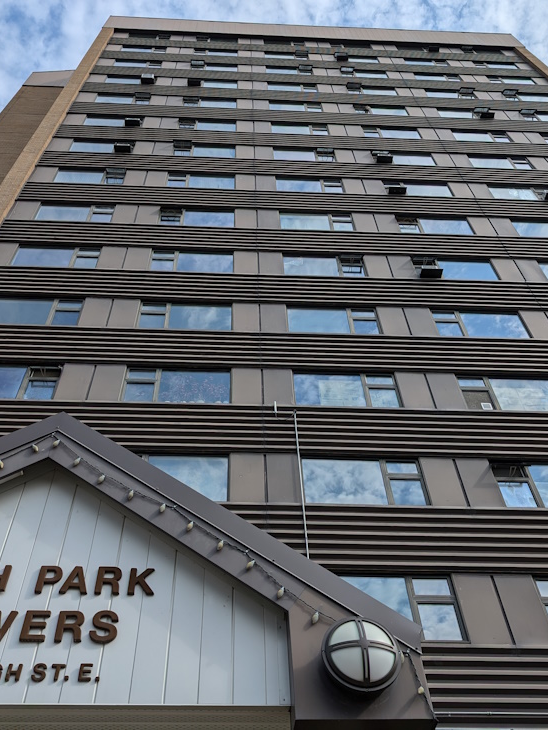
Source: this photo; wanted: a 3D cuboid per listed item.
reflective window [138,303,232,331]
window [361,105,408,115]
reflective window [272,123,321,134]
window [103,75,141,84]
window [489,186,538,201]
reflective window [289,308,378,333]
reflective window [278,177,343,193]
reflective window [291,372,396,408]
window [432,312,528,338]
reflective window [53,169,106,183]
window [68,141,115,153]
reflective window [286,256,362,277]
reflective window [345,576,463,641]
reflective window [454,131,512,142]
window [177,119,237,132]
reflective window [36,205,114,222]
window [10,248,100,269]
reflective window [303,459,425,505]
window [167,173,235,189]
[{"bbox_3d":[-2.191,-1.207,16.840,2.290,1.130,0.100,1,-51,-4],"label":"reflective window"},{"bbox_3d":[4.736,-11.017,29.357,2.218,1.162,0.120,1,-51,-4],"label":"window"},{"bbox_3d":[1.078,-9.621,27.554,2.330,1.130,0.100,1,-51,-4],"label":"reflective window"},{"bbox_3d":[-6.955,-13.137,30.979,1.600,1.130,0.120,1,-51,-4],"label":"window"},{"bbox_3d":[8.333,-5.994,23.478,1.600,1.130,0.120,1,-51,-4],"label":"window"},{"bbox_3d":[1.463,-1.067,16.519,2.290,1.150,0.120,1,-51,-4],"label":"reflective window"},{"bbox_3d":[1.195,-6.004,22.623,2.250,1.150,0.120,1,-51,-4],"label":"reflective window"},{"bbox_3d":[1.562,0.546,14.794,2.300,1.130,0.120,1,-51,-4],"label":"reflective window"},{"bbox_3d":[5.219,-1.031,17.036,2.323,1.162,0.120,1,-51,-4],"label":"window"},{"bbox_3d":[-6.477,-6.266,22.460,1.584,1.162,0.120,1,-51,-4],"label":"reflective window"},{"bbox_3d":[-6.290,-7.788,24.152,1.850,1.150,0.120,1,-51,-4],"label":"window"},{"bbox_3d":[1.371,-2.707,18.547,2.270,1.150,0.120,1,-51,-4],"label":"reflective window"},{"bbox_3d":[1.778,3.857,10.673,2.297,1.162,0.120,1,-51,-4],"label":"reflective window"},{"bbox_3d":[8.605,-9.453,28.026,2.380,1.130,0.100,1,-51,-4],"label":"reflective window"},{"bbox_3d":[-2.681,-9.597,26.973,2.300,1.130,0.120,1,-51,-4],"label":"window"},{"bbox_3d":[-5.906,-4.518,20.129,2.230,1.150,0.120,1,-51,-4],"label":"reflective window"},{"bbox_3d":[-5.993,-2.990,18.703,2.280,1.130,0.100,1,-51,-4],"label":"window"},{"bbox_3d":[1.732,2.275,12.882,2.330,1.130,0.100,1,-51,-4],"label":"reflective window"},{"bbox_3d":[-2.463,-6.178,22.715,2.297,1.162,0.120,1,-51,-4],"label":"window"}]

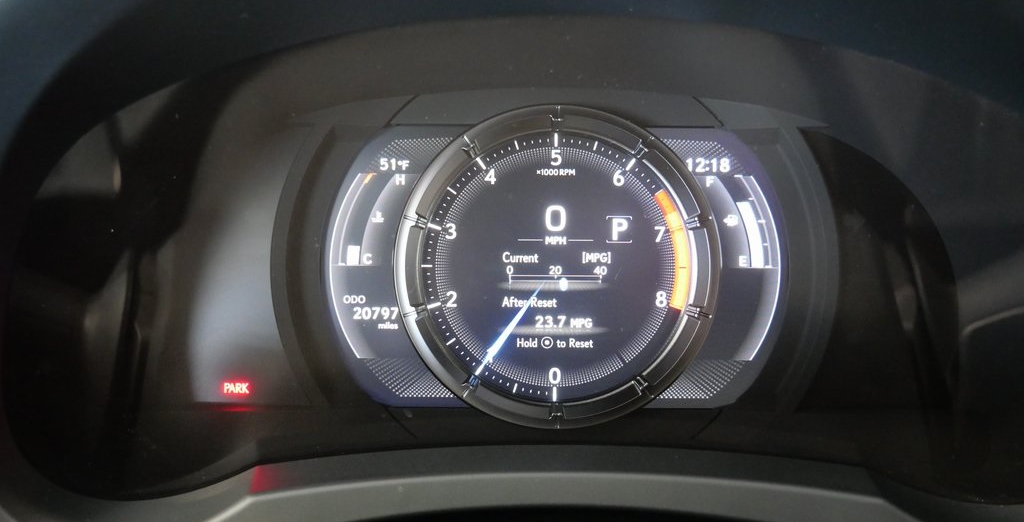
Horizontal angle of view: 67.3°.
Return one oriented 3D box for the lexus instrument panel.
[{"bbox_3d":[0.018,-0.001,0.297,0.178,0.123,0.035,0,0,0],"label":"lexus instrument panel"}]

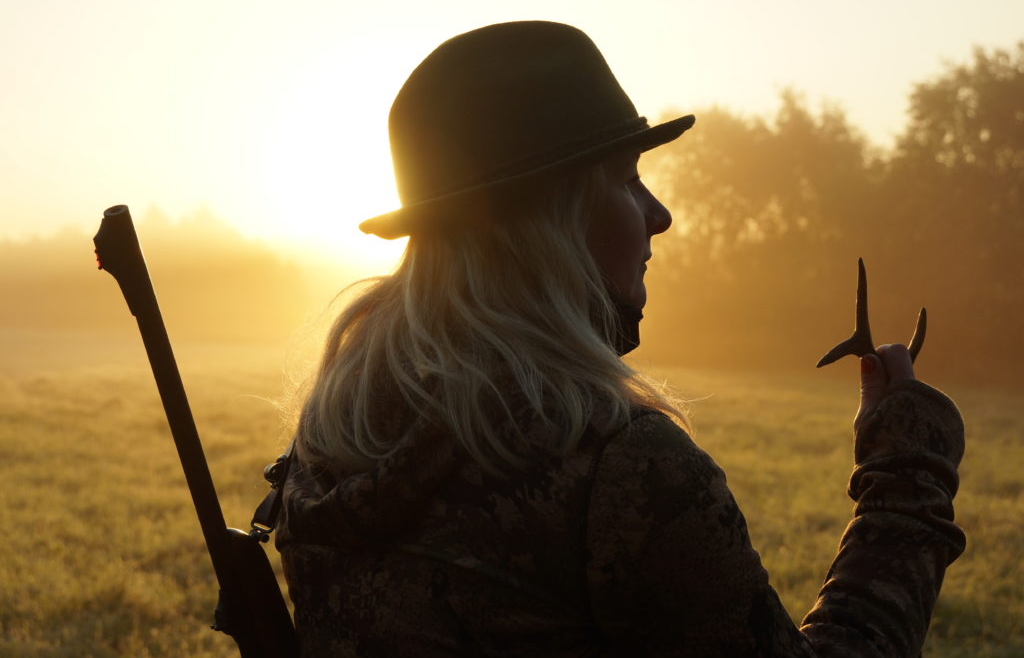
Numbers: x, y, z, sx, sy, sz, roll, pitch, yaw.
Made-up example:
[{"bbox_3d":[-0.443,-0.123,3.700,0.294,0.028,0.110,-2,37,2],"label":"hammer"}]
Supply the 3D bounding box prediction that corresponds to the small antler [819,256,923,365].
[{"bbox_3d":[0.307,-0.007,1.600,0.094,0.108,0.050,0,0,0],"label":"small antler"}]

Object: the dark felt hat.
[{"bbox_3d":[-0.004,-0.176,1.500,0.288,0.138,0.255,-20,7,-21],"label":"dark felt hat"}]

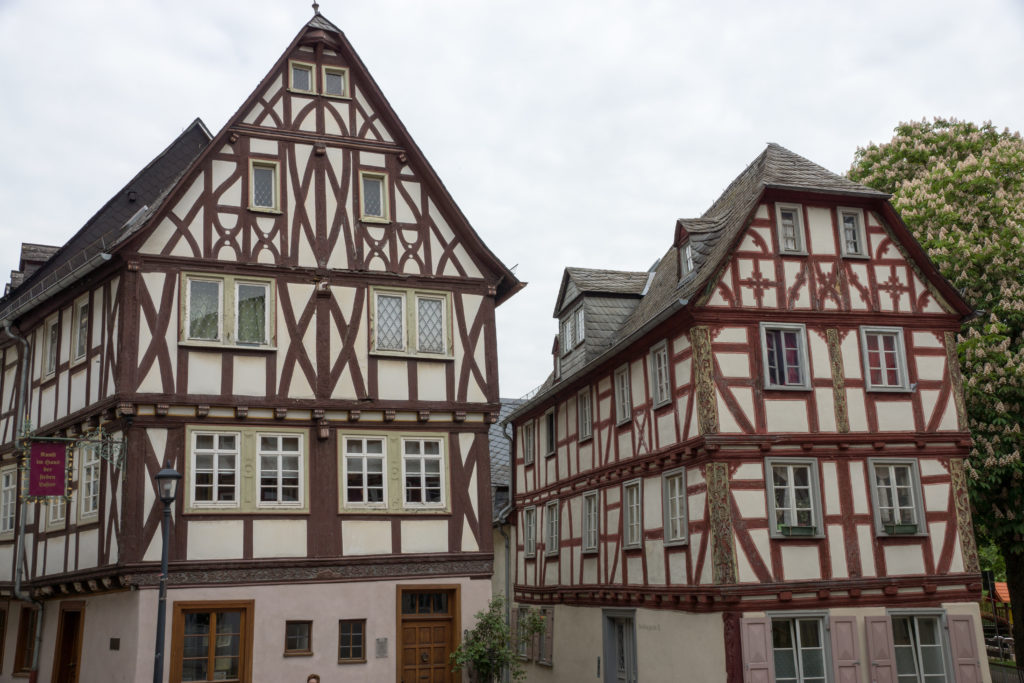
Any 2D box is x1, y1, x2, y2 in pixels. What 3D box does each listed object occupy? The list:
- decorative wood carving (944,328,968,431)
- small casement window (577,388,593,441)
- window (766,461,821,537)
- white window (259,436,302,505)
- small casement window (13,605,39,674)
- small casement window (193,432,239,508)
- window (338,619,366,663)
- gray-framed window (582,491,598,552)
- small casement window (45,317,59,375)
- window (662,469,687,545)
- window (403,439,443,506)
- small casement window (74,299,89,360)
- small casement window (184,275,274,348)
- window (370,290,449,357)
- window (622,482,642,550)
[{"bbox_3d":[8.566,0.780,19.854,0.209,1.966,0.160,1,-14,-15],"label":"decorative wood carving"},{"bbox_3d":[1.813,1.758,24.592,0.120,1.240,0.920,1,-14,-15],"label":"small casement window"},{"bbox_3d":[5.605,3.105,20.283,1.140,1.580,0.170,1,-14,-14],"label":"window"},{"bbox_3d":[-4.555,2.538,20.152,0.890,1.440,0.150,3,-14,-21],"label":"white window"},{"bbox_3d":[-10.577,6.519,22.345,0.180,1.500,1.180,11,-18,-43],"label":"small casement window"},{"bbox_3d":[-5.695,2.472,19.703,0.900,1.440,0.150,3,-14,-21],"label":"small casement window"},{"bbox_3d":[-3.084,5.791,19.795,0.550,0.800,0.140,3,-14,-22],"label":"window"},{"bbox_3d":[2.014,4.577,25.919,0.180,1.500,1.220,1,-13,-14],"label":"gray-framed window"},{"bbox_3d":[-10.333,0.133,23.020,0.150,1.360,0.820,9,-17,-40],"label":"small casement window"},{"bbox_3d":[3.514,3.557,21.879,0.160,1.600,1.060,2,-14,-16],"label":"window"},{"bbox_3d":[-1.589,2.359,18.348,0.783,1.261,0.120,3,-14,-22],"label":"window"},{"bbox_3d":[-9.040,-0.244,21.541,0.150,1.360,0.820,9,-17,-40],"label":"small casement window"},{"bbox_3d":[-5.604,-0.587,20.306,1.800,1.450,0.180,3,-14,-22],"label":"small casement window"},{"bbox_3d":[-1.845,-0.322,18.750,1.550,1.263,0.140,3,-14,-22],"label":"window"},{"bbox_3d":[2.744,3.917,23.125,0.180,1.500,1.170,1,-13,-14],"label":"window"}]

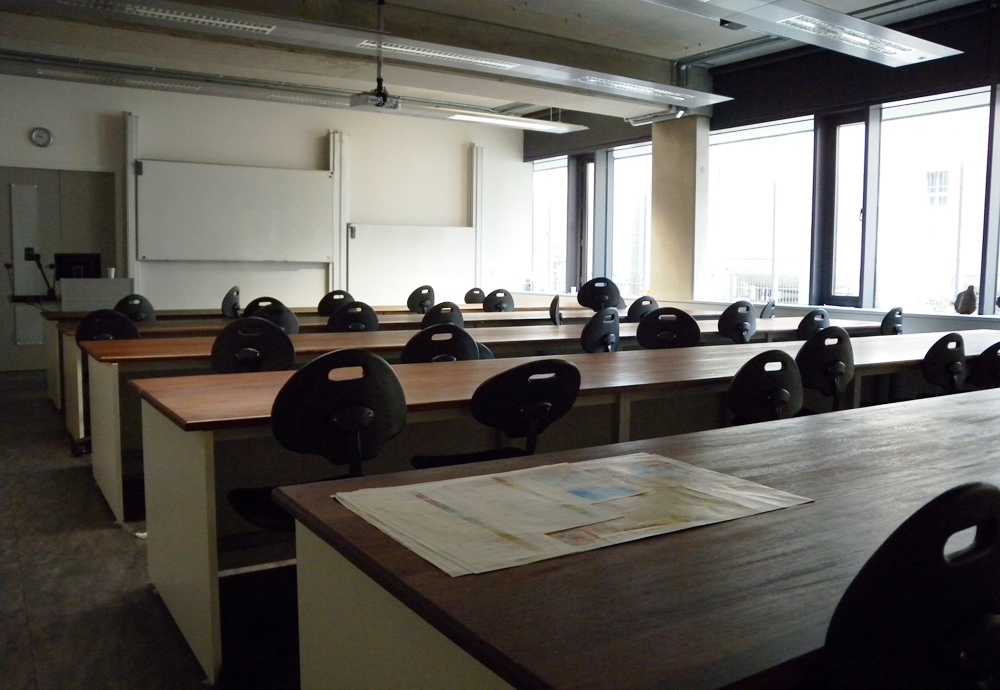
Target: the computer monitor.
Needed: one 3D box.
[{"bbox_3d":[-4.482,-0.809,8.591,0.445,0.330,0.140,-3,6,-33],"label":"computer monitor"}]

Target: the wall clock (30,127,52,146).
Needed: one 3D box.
[{"bbox_3d":[-5.176,-2.350,9.138,0.232,0.232,0.050,-3,6,-32],"label":"wall clock"}]

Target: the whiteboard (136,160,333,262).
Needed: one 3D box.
[{"bbox_3d":[-3.373,-1.706,10.536,2.507,1.221,0.050,-3,6,-33],"label":"whiteboard"}]

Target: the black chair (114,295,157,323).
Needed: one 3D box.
[{"bbox_3d":[-3.123,0.058,6.783,0.560,0.973,0.580,-4,7,-42],"label":"black chair"}]

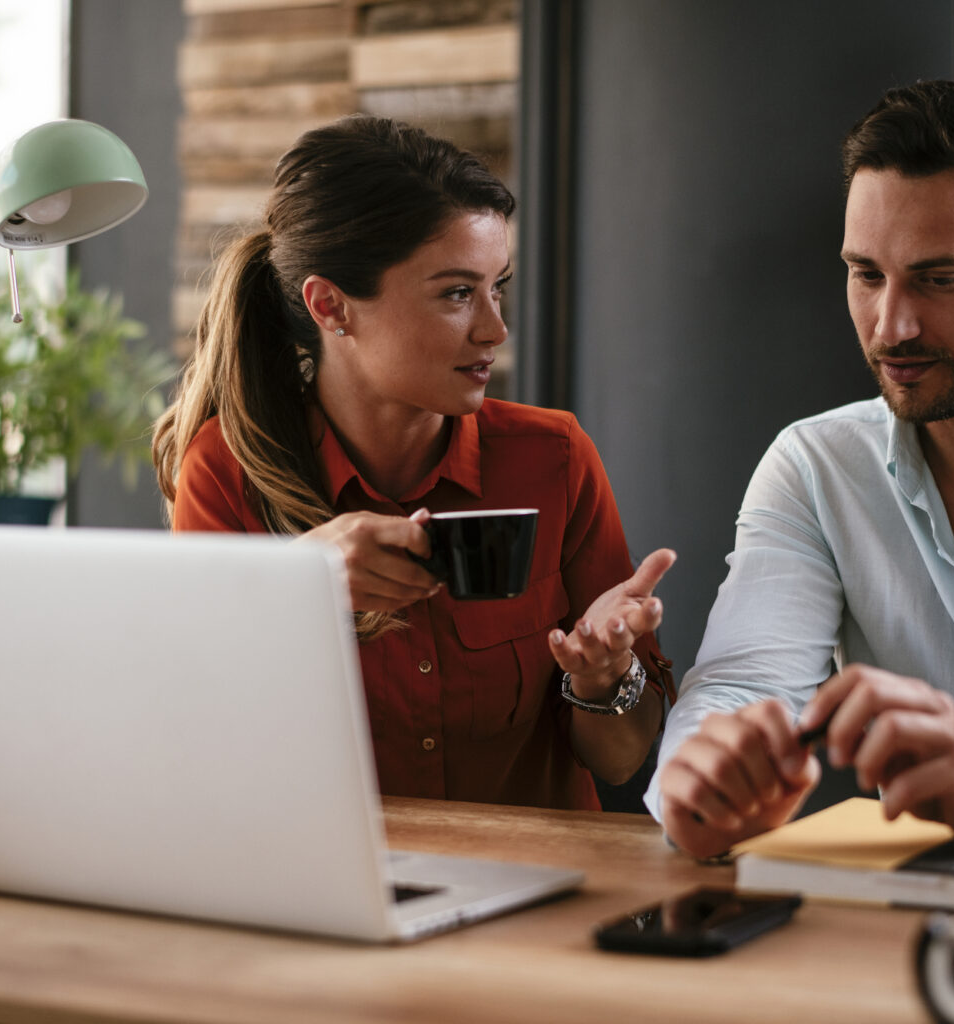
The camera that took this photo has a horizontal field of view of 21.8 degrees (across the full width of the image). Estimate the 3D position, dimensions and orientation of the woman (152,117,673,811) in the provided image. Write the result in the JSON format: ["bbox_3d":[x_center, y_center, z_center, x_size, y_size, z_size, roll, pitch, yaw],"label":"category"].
[{"bbox_3d":[-0.055,0.325,2.105,0.500,1.322,0.620,1,1,-13],"label":"woman"}]

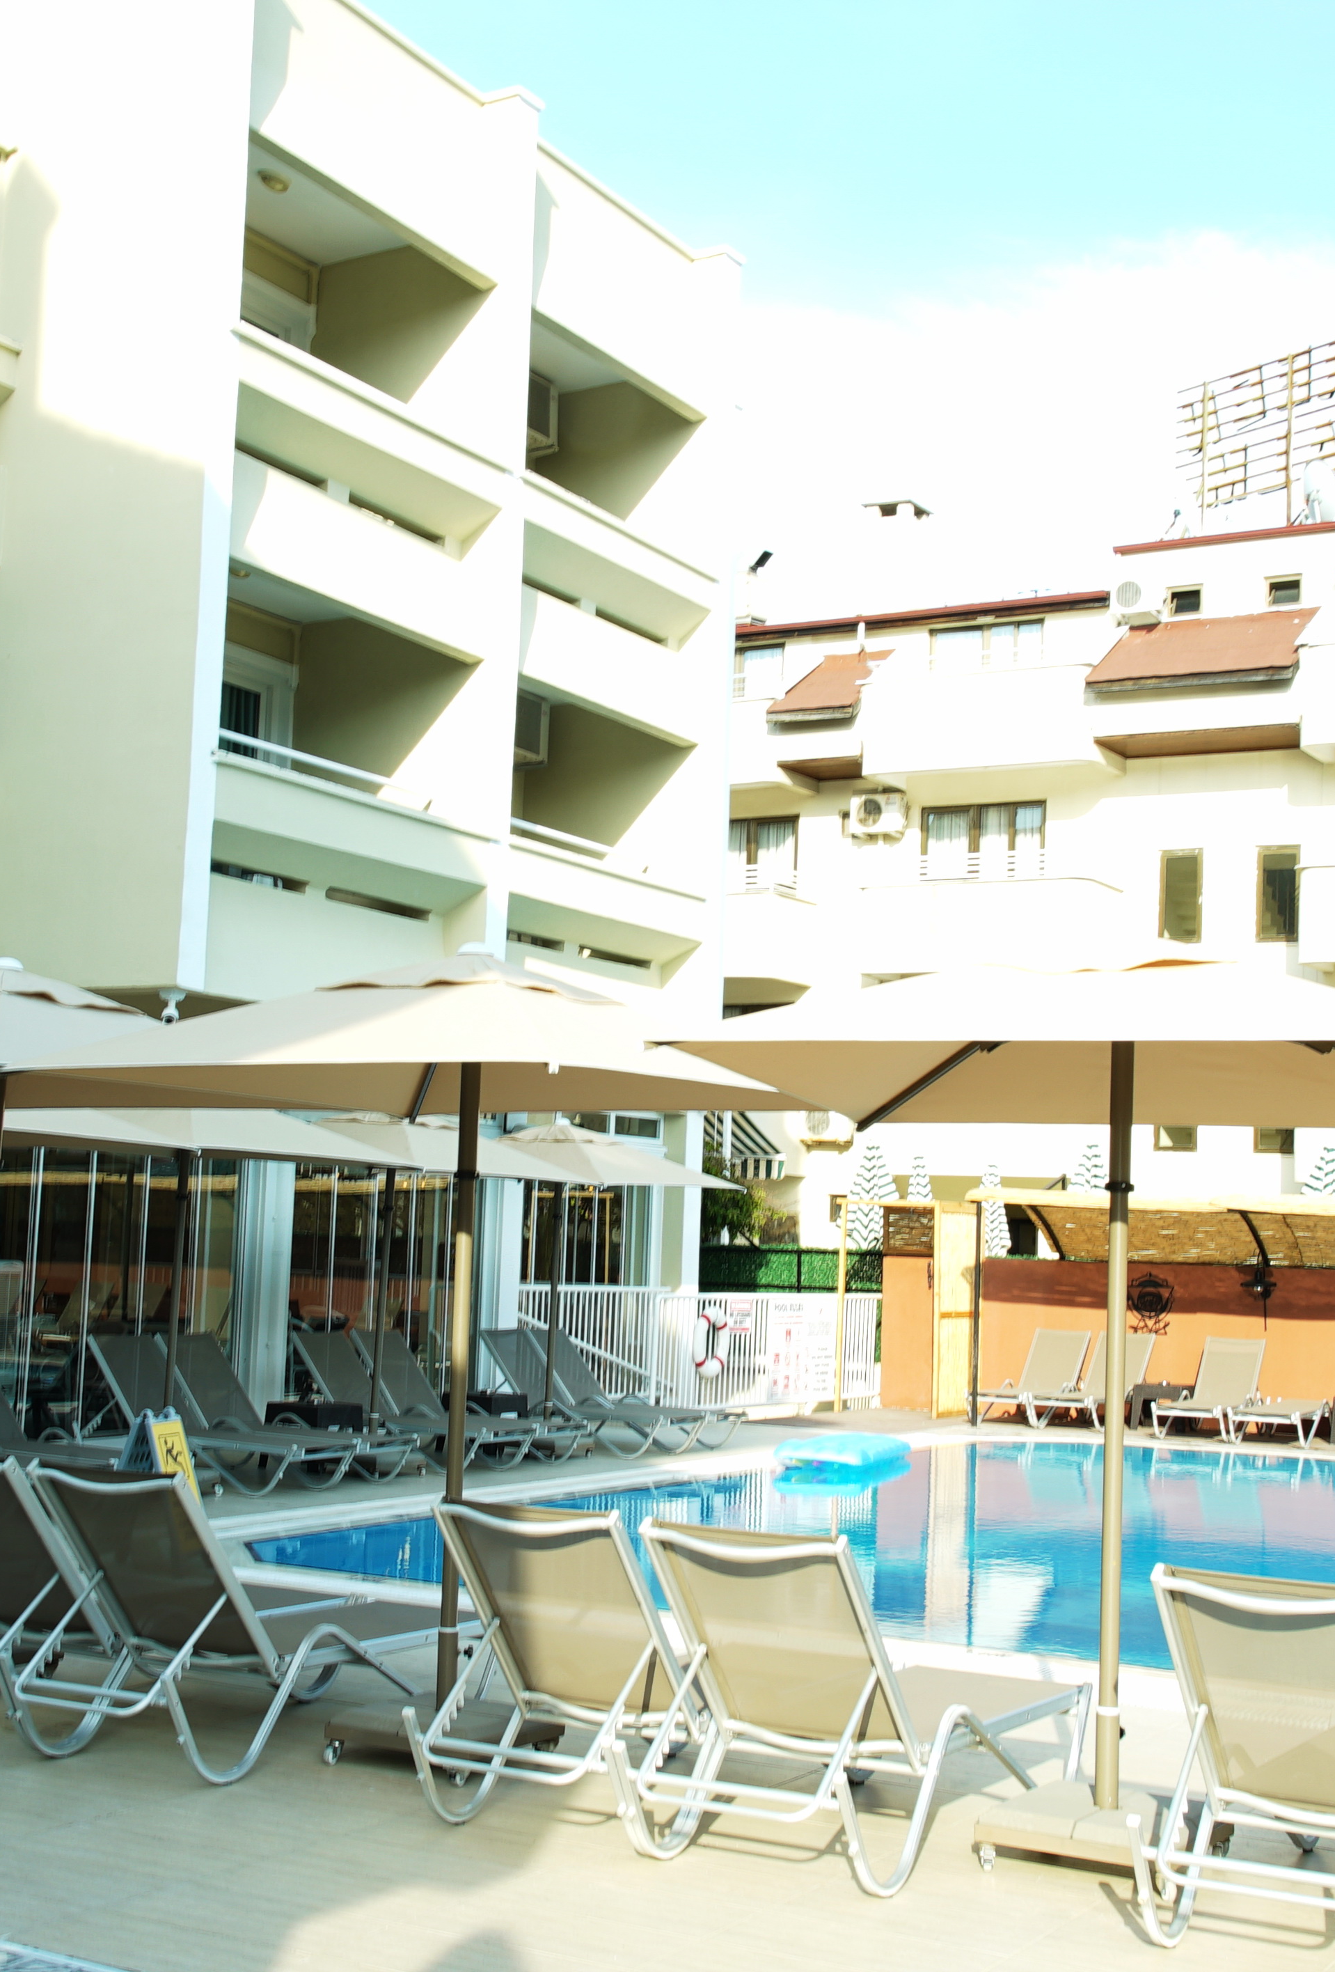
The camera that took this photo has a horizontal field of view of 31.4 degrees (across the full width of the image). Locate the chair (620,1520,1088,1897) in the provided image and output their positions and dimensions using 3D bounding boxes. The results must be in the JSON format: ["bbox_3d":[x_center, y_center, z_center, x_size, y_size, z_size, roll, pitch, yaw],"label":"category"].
[{"bbox_3d":[0.578,1.841,6.456,0.634,0.873,1.643,-2,-7,30],"label":"chair"}]

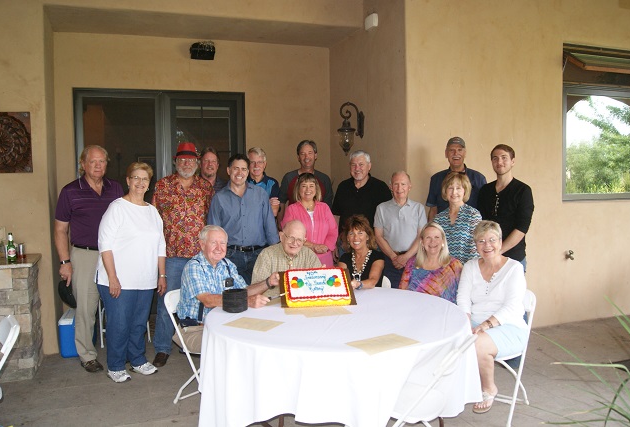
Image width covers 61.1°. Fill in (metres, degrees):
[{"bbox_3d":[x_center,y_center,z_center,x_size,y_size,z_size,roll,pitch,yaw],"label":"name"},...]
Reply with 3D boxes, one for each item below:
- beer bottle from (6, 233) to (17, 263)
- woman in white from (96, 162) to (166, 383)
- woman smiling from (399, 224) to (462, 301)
[{"bbox_3d":[-2.378,0.272,4.180,0.066,0.236,0.066,-2,4,-19],"label":"beer bottle"},{"bbox_3d":[-1.430,0.443,4.170,0.520,1.670,0.350,-4,4,-35],"label":"woman in white"},{"bbox_3d":[0.772,0.668,3.660,0.480,1.210,0.720,1,4,20],"label":"woman smiling"}]

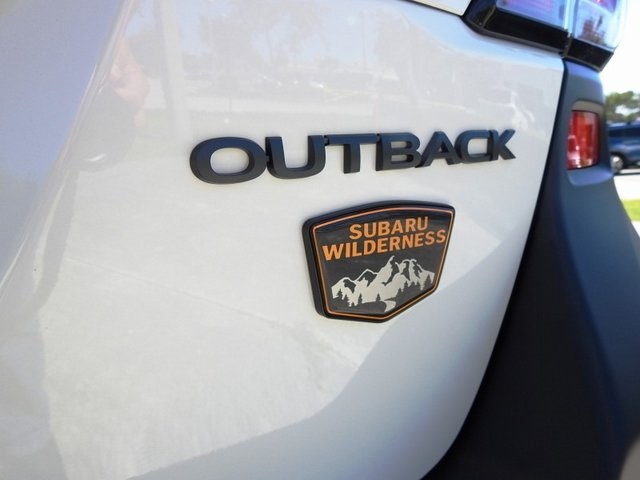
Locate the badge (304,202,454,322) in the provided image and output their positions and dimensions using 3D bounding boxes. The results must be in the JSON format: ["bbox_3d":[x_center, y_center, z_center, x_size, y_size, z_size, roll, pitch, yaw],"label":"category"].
[{"bbox_3d":[0.040,0.015,0.275,0.111,0.076,0.007,-7,16,-30],"label":"badge"}]

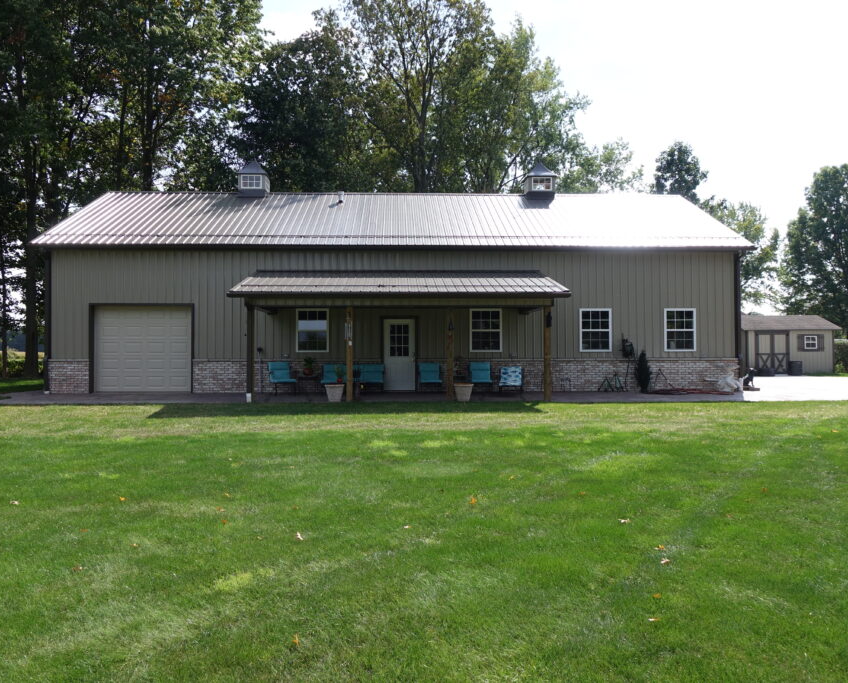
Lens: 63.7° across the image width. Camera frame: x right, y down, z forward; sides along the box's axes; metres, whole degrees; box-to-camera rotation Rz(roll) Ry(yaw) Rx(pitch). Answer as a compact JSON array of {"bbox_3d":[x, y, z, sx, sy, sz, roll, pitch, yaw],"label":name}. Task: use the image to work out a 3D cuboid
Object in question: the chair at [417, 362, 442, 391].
[{"bbox_3d":[0.170,0.930,18.450,0.660,0.840,0.700,0,0,-9],"label":"chair"}]

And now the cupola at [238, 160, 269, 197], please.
[{"bbox_3d":[-5.900,-5.630,23.900,1.030,1.420,1.030,0,-1,-1],"label":"cupola"}]

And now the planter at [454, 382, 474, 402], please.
[{"bbox_3d":[0.976,1.224,16.450,0.480,0.460,0.480,0,-1,-1],"label":"planter"}]

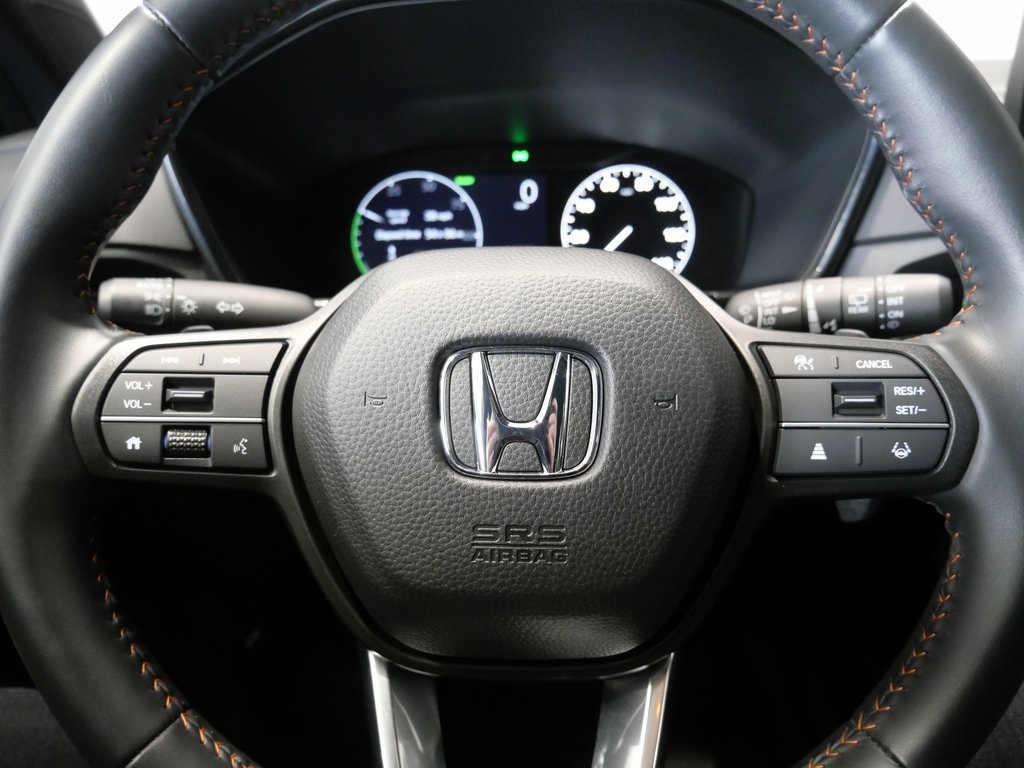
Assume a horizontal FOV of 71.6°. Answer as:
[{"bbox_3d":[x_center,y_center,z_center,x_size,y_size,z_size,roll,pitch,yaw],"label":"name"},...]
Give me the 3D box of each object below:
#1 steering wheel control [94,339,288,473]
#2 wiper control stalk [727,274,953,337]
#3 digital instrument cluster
[{"bbox_3d":[-0.117,0.008,0.261,0.064,0.045,0.018,1,-6,-2],"label":"steering wheel control"},{"bbox_3d":[0.138,-0.035,0.317,0.102,0.028,0.028,0,-5,10],"label":"wiper control stalk"},{"bbox_3d":[0.012,-0.123,0.532,0.320,0.110,0.045,1,-2,0],"label":"digital instrument cluster"}]

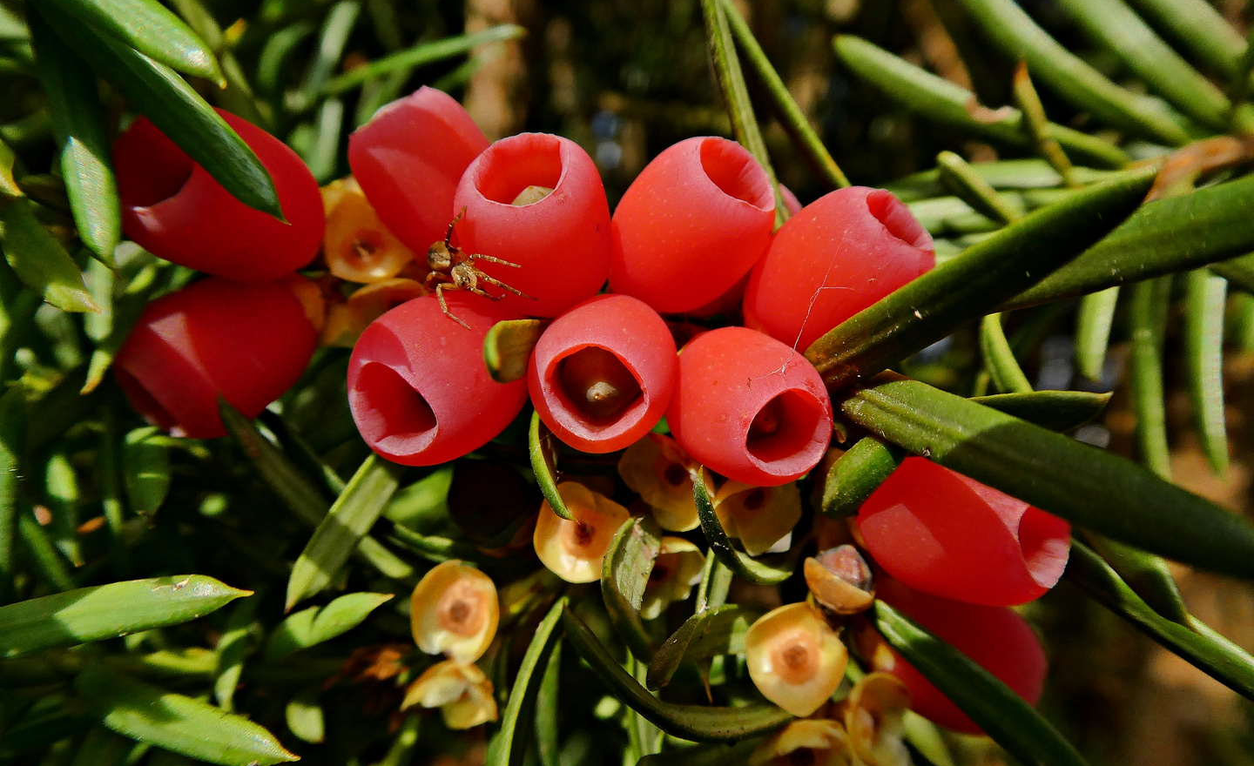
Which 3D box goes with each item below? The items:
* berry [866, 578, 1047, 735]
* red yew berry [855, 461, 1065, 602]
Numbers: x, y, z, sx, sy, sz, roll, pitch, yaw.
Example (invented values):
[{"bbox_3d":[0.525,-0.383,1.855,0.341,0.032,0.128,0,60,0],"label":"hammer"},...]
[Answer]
[{"bbox_3d":[0.025,0.020,0.066,0.012,0.011,0.011,19,-1,-18],"label":"berry"},{"bbox_3d":[0.024,0.010,0.061,0.013,0.010,0.010,15,11,21],"label":"red yew berry"}]

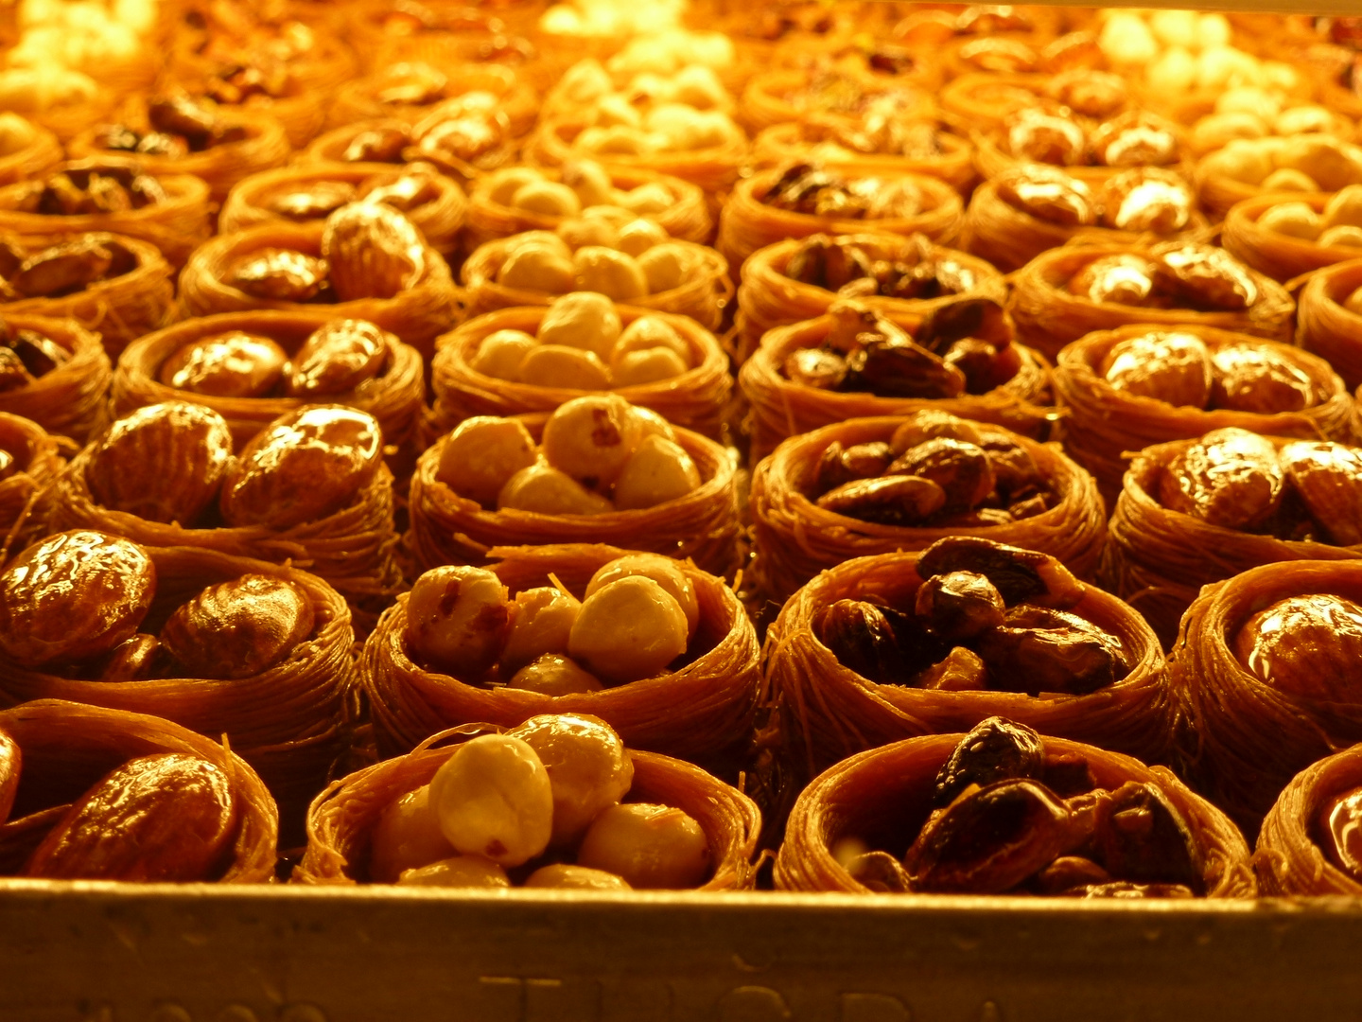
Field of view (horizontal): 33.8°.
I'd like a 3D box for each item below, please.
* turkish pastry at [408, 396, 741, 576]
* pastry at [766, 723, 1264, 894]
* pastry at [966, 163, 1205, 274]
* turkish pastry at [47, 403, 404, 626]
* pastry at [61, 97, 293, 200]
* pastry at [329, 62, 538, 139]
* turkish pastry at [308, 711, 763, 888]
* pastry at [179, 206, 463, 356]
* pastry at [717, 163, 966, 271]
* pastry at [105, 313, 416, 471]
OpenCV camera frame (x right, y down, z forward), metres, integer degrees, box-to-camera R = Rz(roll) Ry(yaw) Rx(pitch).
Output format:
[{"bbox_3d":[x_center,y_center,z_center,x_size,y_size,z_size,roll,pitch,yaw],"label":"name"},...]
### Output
[{"bbox_3d":[-0.016,-0.001,0.337,0.050,0.032,0.050,0,24,0],"label":"turkish pastry"},{"bbox_3d":[0.035,0.041,0.242,0.050,0.033,0.050,0,24,0],"label":"pastry"},{"bbox_3d":[0.083,-0.056,0.464,0.050,0.029,0.050,0,24,0],"label":"pastry"},{"bbox_3d":[-0.067,0.001,0.332,0.050,0.032,0.050,0,24,0],"label":"turkish pastry"},{"bbox_3d":[-0.114,-0.077,0.516,0.050,0.029,0.050,1,22,0],"label":"pastry"},{"bbox_3d":[-0.063,-0.098,0.571,0.052,0.028,0.052,1,22,0],"label":"pastry"},{"bbox_3d":[-0.015,0.040,0.231,0.047,0.032,0.047,1,22,0],"label":"turkish pastry"},{"bbox_3d":[-0.067,-0.038,0.420,0.050,0.033,0.050,0,24,0],"label":"pastry"},{"bbox_3d":[0.033,-0.057,0.467,0.050,0.029,0.050,0,24,0],"label":"pastry"},{"bbox_3d":[-0.068,-0.016,0.371,0.050,0.028,0.050,1,22,0],"label":"pastry"}]

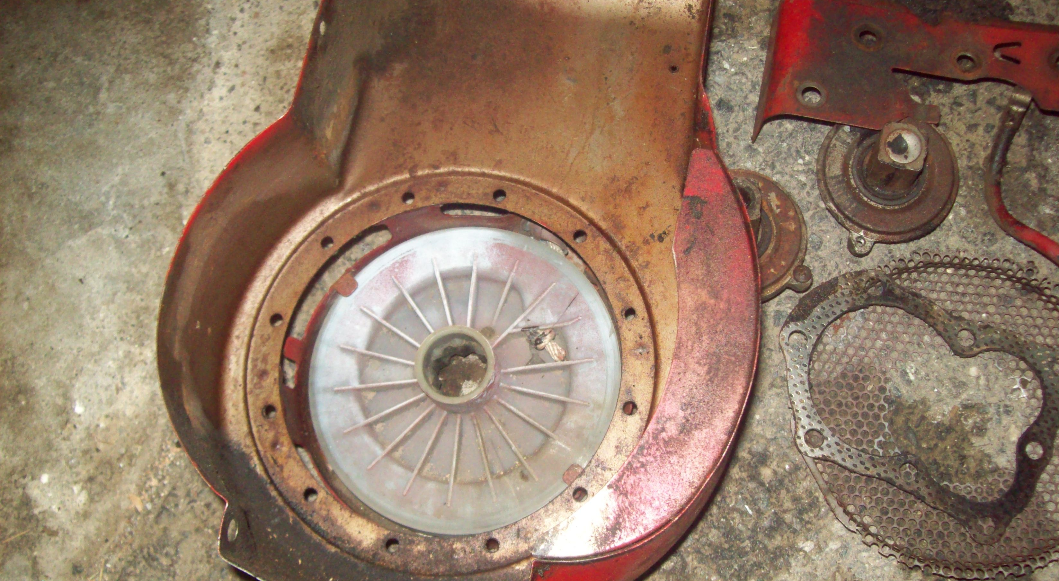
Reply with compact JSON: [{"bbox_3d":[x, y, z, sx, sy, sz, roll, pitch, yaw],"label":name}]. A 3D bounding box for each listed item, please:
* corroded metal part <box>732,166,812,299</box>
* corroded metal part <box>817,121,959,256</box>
[{"bbox_3d":[0.093,-0.030,0.492,0.078,0.054,0.066,34,80,13],"label":"corroded metal part"},{"bbox_3d":[0.163,-0.057,0.494,0.066,0.054,0.078,22,82,13],"label":"corroded metal part"}]

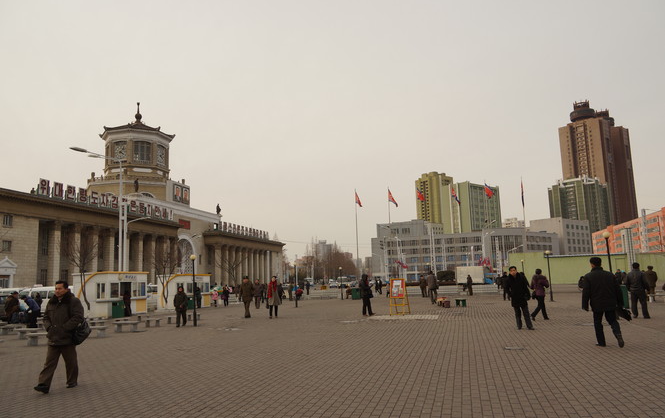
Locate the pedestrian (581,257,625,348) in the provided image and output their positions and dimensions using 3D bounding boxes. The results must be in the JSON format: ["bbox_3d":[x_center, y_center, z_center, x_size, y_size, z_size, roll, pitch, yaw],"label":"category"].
[{"bbox_3d":[5.423,1.855,10.021,0.620,1.750,0.520,-3,-8,5],"label":"pedestrian"}]

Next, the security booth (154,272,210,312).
[{"bbox_3d":[-9.813,5.538,33.213,2.220,2.200,3.240,-4,-8,14],"label":"security booth"}]

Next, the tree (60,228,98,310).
[{"bbox_3d":[-12.853,3.262,25.316,1.800,4.560,1.800,-2,-8,0],"label":"tree"}]

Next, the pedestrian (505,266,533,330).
[{"bbox_3d":[5.021,2.408,13.450,0.640,1.680,0.450,-4,-8,9],"label":"pedestrian"}]

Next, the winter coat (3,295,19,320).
[{"bbox_3d":[-15.151,4.599,23.500,0.680,1.050,0.550,-1,-8,-9],"label":"winter coat"}]

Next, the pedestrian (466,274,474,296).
[{"bbox_3d":[10.559,5.842,38.109,0.500,1.570,0.380,3,-9,-30],"label":"pedestrian"}]

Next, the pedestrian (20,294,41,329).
[{"bbox_3d":[-12.354,4.197,20.400,0.720,1.360,0.480,-4,-8,14],"label":"pedestrian"}]

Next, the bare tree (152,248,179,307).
[{"bbox_3d":[-9.833,4.159,29.600,1.650,3.750,1.650,1,-8,-18],"label":"bare tree"}]

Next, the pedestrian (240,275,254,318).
[{"bbox_3d":[-3.702,3.842,21.700,0.600,1.760,0.450,-2,-8,-3],"label":"pedestrian"}]

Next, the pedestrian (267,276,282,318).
[{"bbox_3d":[-2.417,3.651,20.618,0.580,1.700,0.420,-2,-8,-2],"label":"pedestrian"}]

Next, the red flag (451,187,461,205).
[{"bbox_3d":[20.986,-2.252,85.000,1.700,3.000,0.500,-4,-8,11],"label":"red flag"}]

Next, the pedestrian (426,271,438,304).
[{"bbox_3d":[5.310,4.186,26.400,0.580,1.700,0.450,-3,-8,5],"label":"pedestrian"}]

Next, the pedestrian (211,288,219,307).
[{"bbox_3d":[-7.770,5.875,33.000,0.380,1.220,0.420,-7,-9,30],"label":"pedestrian"}]

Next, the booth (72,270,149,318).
[{"bbox_3d":[-13.057,5.137,29.697,2.300,2.580,4.100,-4,-8,9],"label":"booth"}]

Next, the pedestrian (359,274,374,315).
[{"bbox_3d":[1.382,3.543,20.516,0.500,1.680,0.500,-1,-8,-9],"label":"pedestrian"}]

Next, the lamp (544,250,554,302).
[{"bbox_3d":[11.312,3.477,25.883,0.260,2.640,0.260,-2,-8,0],"label":"lamp"}]

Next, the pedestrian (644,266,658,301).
[{"bbox_3d":[15.151,3.568,23.700,0.520,1.660,0.360,-7,-9,27],"label":"pedestrian"}]

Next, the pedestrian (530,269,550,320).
[{"bbox_3d":[6.805,2.814,16.300,0.450,1.670,0.520,5,-10,-42],"label":"pedestrian"}]

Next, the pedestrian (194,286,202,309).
[{"bbox_3d":[-10.167,6.753,37.800,0.480,1.600,0.500,-8,-10,36],"label":"pedestrian"}]

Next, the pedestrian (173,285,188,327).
[{"bbox_3d":[-6.104,3.934,20.100,0.600,1.640,0.420,-1,-8,-9],"label":"pedestrian"}]

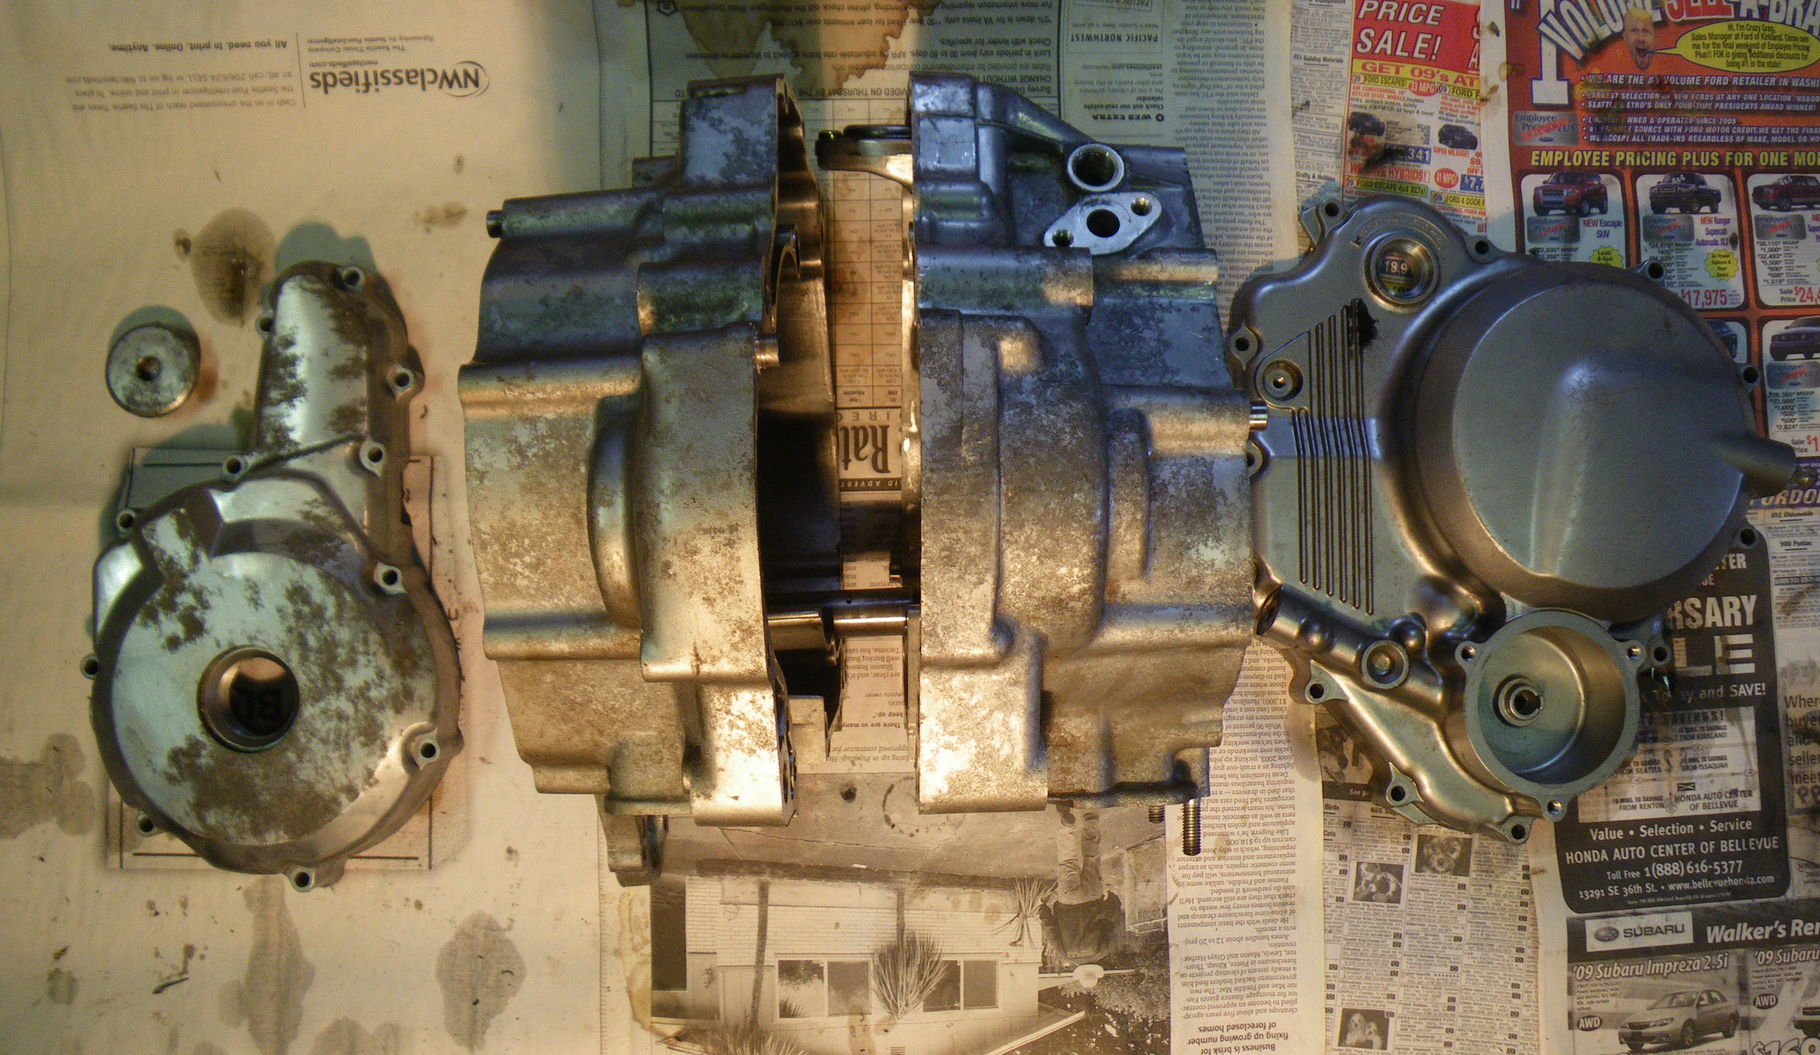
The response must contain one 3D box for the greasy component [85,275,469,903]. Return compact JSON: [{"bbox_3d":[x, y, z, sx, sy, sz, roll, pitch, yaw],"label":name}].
[{"bbox_3d":[-0.277,0.022,0.625,0.160,0.045,0.270,0,89,0],"label":"greasy component"}]

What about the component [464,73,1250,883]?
[{"bbox_3d":[-0.014,-0.013,0.532,0.232,0.228,0.275,0,89,0],"label":"component"}]

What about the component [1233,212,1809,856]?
[{"bbox_3d":[0.257,-0.004,0.613,0.236,0.068,0.276,0,89,0],"label":"component"}]

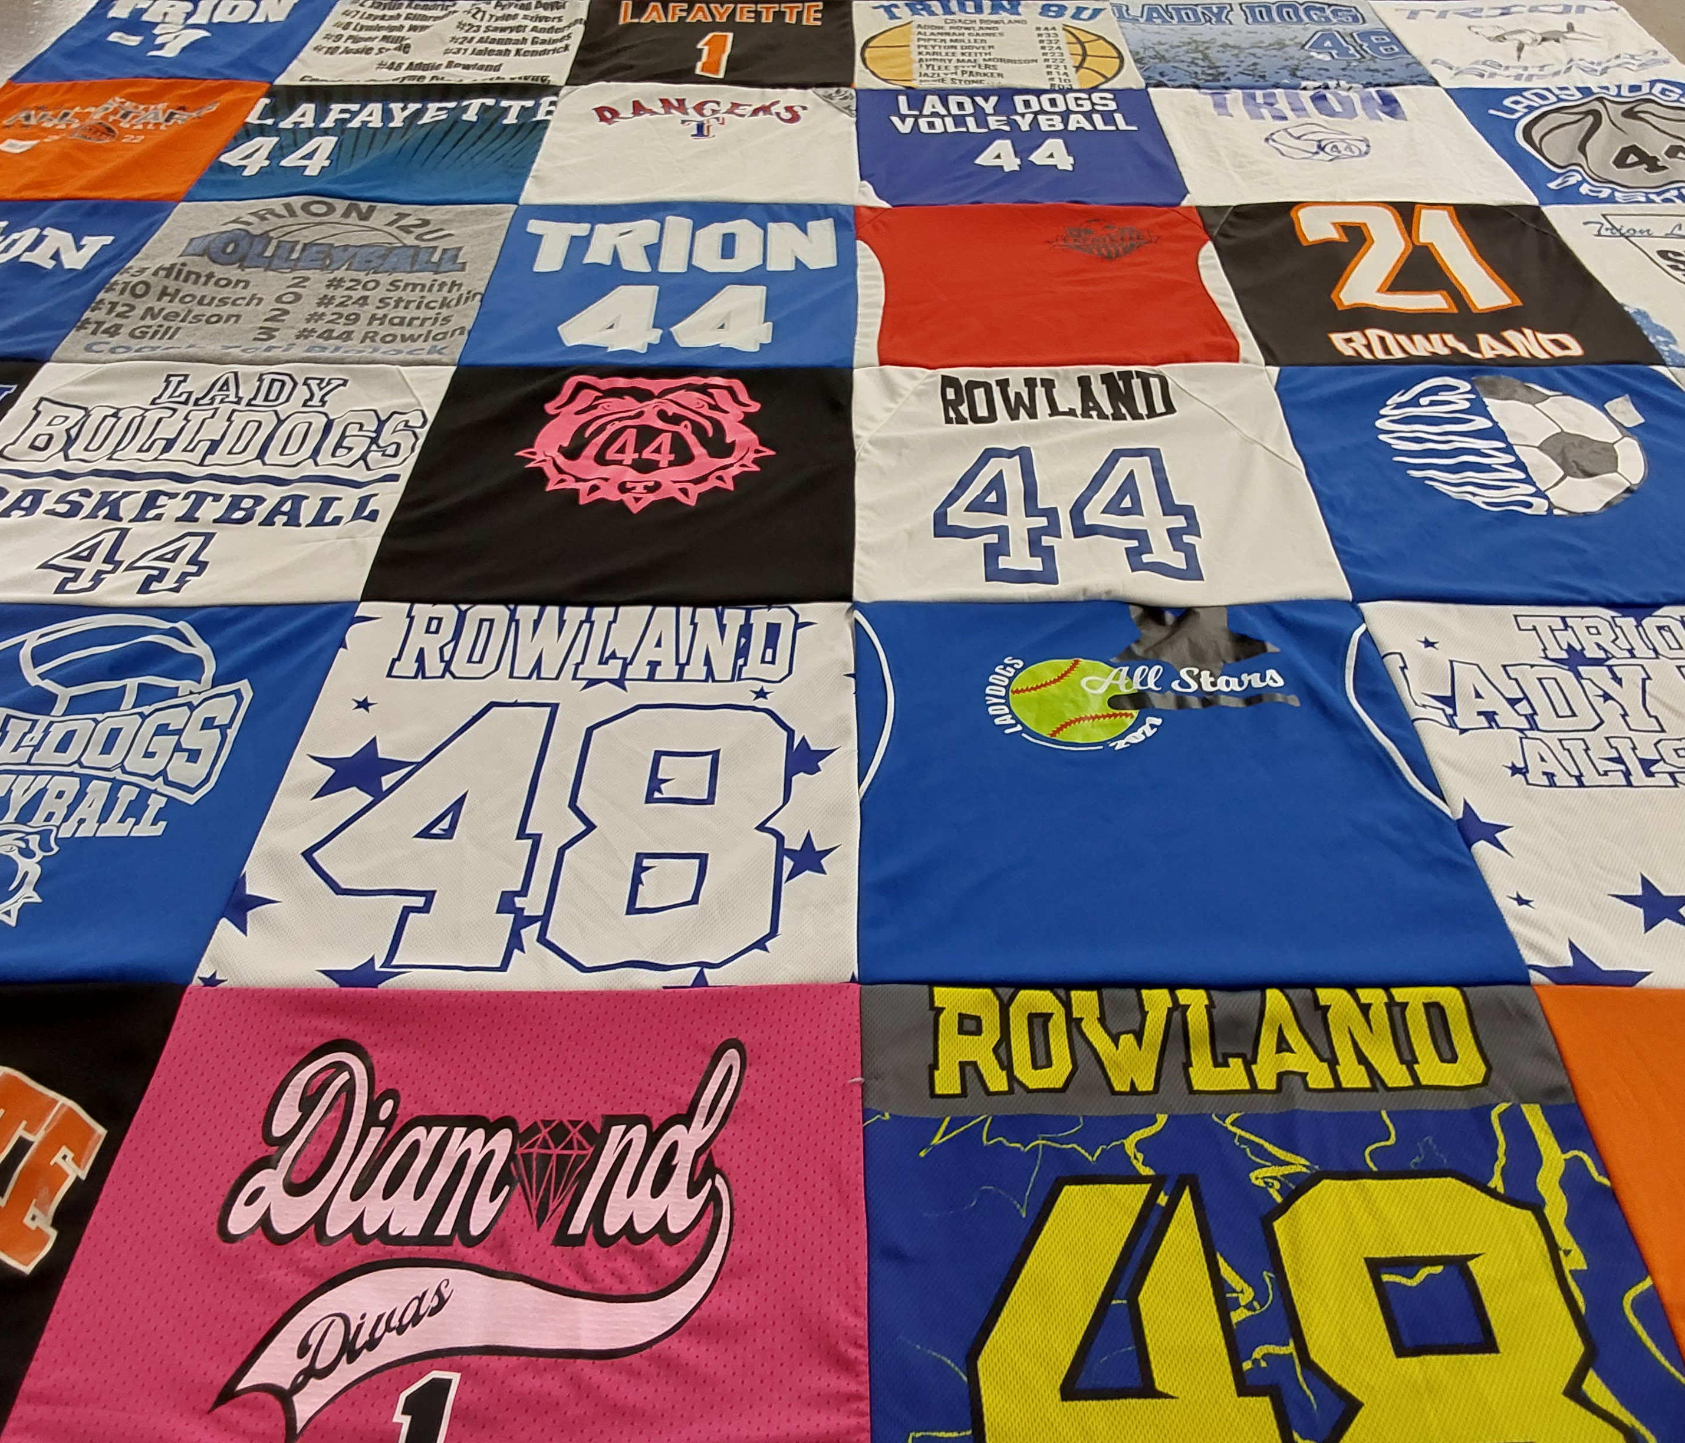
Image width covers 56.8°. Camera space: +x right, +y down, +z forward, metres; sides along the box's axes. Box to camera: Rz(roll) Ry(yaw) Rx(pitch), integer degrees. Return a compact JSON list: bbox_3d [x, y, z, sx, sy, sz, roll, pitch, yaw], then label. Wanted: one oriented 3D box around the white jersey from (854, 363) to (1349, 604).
[{"bbox_3d":[0.190,-0.197,1.230,0.359,0.018,0.348,0,41,0],"label":"white jersey"}]

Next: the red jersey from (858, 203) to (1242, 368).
[{"bbox_3d":[0.192,-0.424,1.492,0.359,0.018,0.347,0,41,0],"label":"red jersey"}]

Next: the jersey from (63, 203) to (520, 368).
[{"bbox_3d":[-0.516,-0.428,1.498,0.359,0.018,0.349,0,41,0],"label":"jersey"}]

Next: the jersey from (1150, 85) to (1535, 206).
[{"bbox_3d":[0.550,-0.653,1.755,0.357,0.018,0.350,0,41,0],"label":"jersey"}]

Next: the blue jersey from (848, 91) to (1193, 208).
[{"bbox_3d":[0.193,-0.653,1.756,0.358,0.018,0.351,0,41,0],"label":"blue jersey"}]

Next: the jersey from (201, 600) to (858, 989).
[{"bbox_3d":[-0.168,0.030,0.969,0.353,0.018,0.345,0,41,0],"label":"jersey"}]

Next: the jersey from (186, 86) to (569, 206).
[{"bbox_3d":[-0.517,-0.660,1.765,0.357,0.018,0.358,0,41,0],"label":"jersey"}]

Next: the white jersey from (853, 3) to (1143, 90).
[{"bbox_3d":[0.194,-0.880,2.017,0.358,0.018,0.339,0,41,0],"label":"white jersey"}]

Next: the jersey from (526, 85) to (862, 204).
[{"bbox_3d":[-0.162,-0.656,1.760,0.353,0.018,0.358,0,41,0],"label":"jersey"}]

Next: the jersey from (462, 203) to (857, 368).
[{"bbox_3d":[-0.162,-0.425,1.494,0.349,0.018,0.348,0,41,0],"label":"jersey"}]

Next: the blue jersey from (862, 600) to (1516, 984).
[{"bbox_3d":[0.189,0.030,0.969,0.360,0.018,0.344,0,41,0],"label":"blue jersey"}]

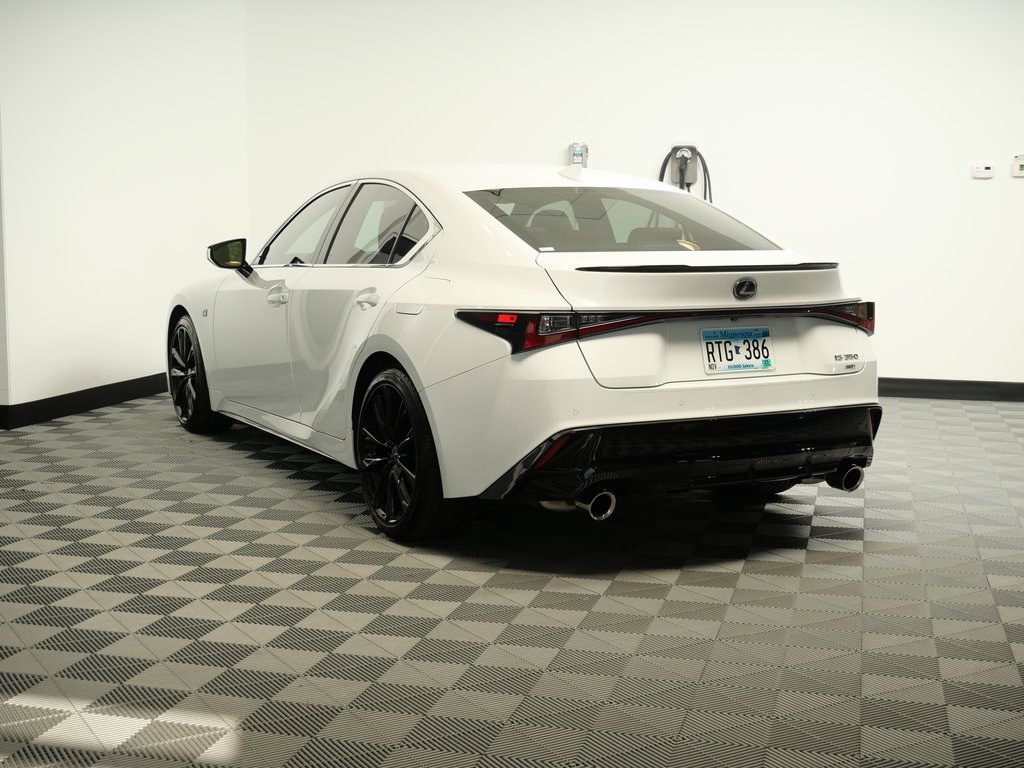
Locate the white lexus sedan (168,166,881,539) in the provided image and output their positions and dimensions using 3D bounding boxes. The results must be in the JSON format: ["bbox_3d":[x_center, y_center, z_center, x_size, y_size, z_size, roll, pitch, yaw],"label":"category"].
[{"bbox_3d":[-0.294,-0.327,6.543,1.900,1.440,4.710,-3,8,-28],"label":"white lexus sedan"}]

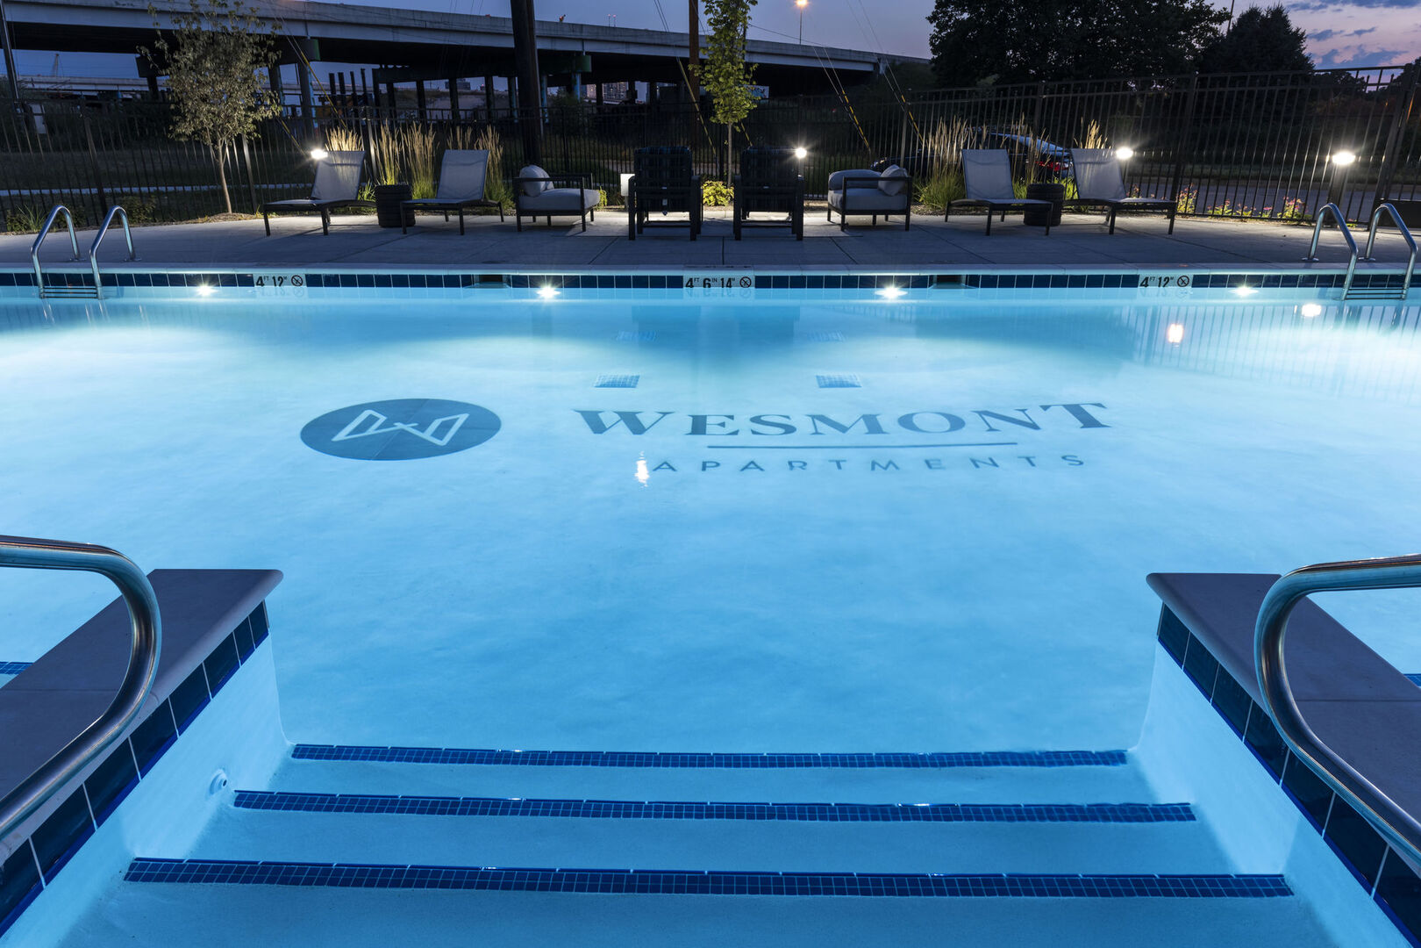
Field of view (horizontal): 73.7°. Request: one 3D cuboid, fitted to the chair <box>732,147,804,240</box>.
[{"bbox_3d":[0.656,-3.201,10.785,0.770,1.000,0.800,0,20,1],"label":"chair"}]

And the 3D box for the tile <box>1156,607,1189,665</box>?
[{"bbox_3d":[1.242,0.439,2.531,0.010,0.150,0.150,0,20,1],"label":"tile"}]

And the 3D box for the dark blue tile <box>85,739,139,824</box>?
[{"bbox_3d":[-1.258,0.645,1.988,0.010,0.150,0.151,0,20,1],"label":"dark blue tile"}]

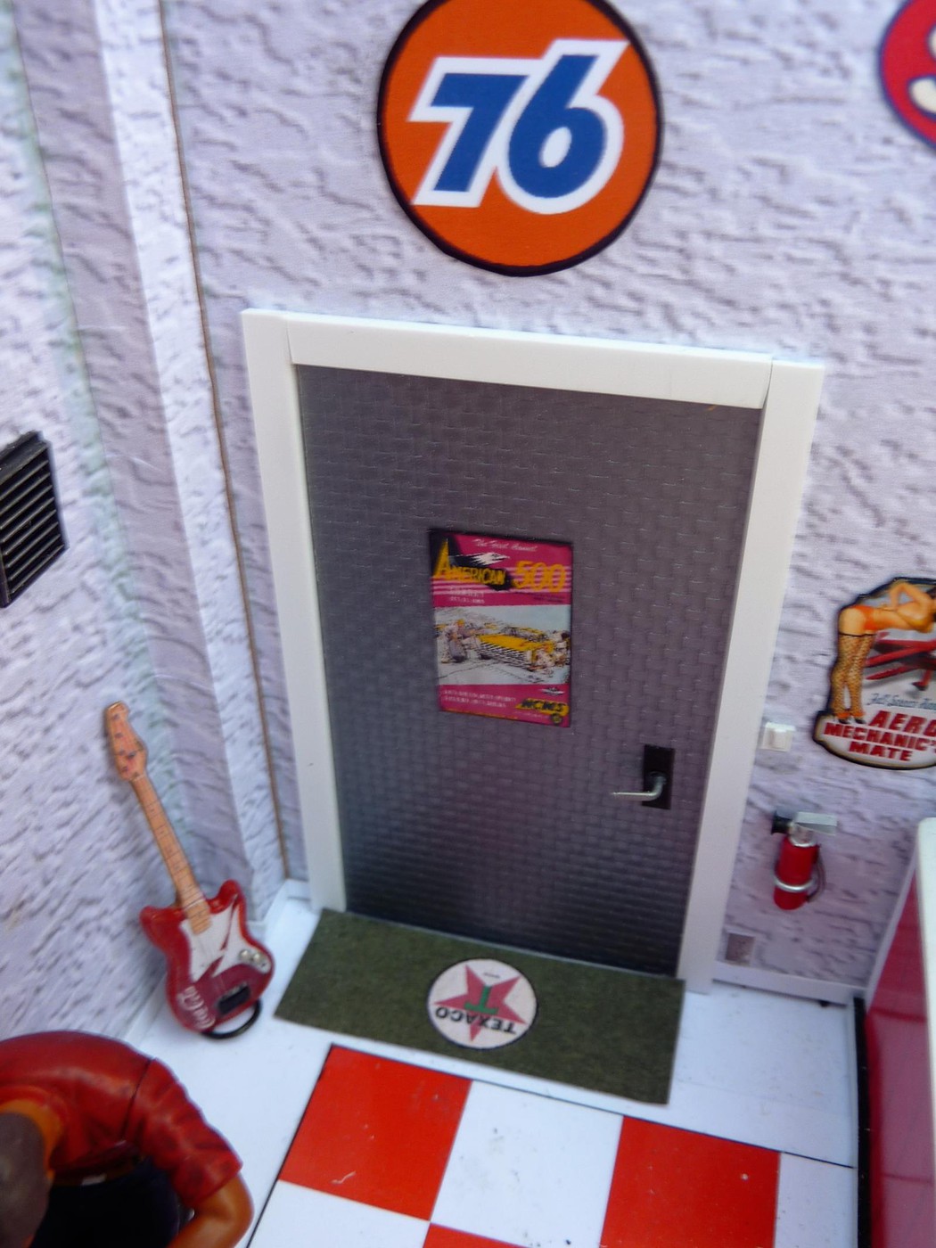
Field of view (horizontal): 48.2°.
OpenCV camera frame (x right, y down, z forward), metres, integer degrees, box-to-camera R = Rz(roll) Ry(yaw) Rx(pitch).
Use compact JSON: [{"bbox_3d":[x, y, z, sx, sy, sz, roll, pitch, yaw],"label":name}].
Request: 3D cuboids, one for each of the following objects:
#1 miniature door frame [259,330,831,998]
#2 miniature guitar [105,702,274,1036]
[{"bbox_3d":[0.006,0.011,0.150,0.069,0.105,0.003,8,34,13],"label":"miniature door frame"},{"bbox_3d":[-0.043,0.036,0.153,0.017,0.059,0.004,-25,29,-26],"label":"miniature guitar"}]

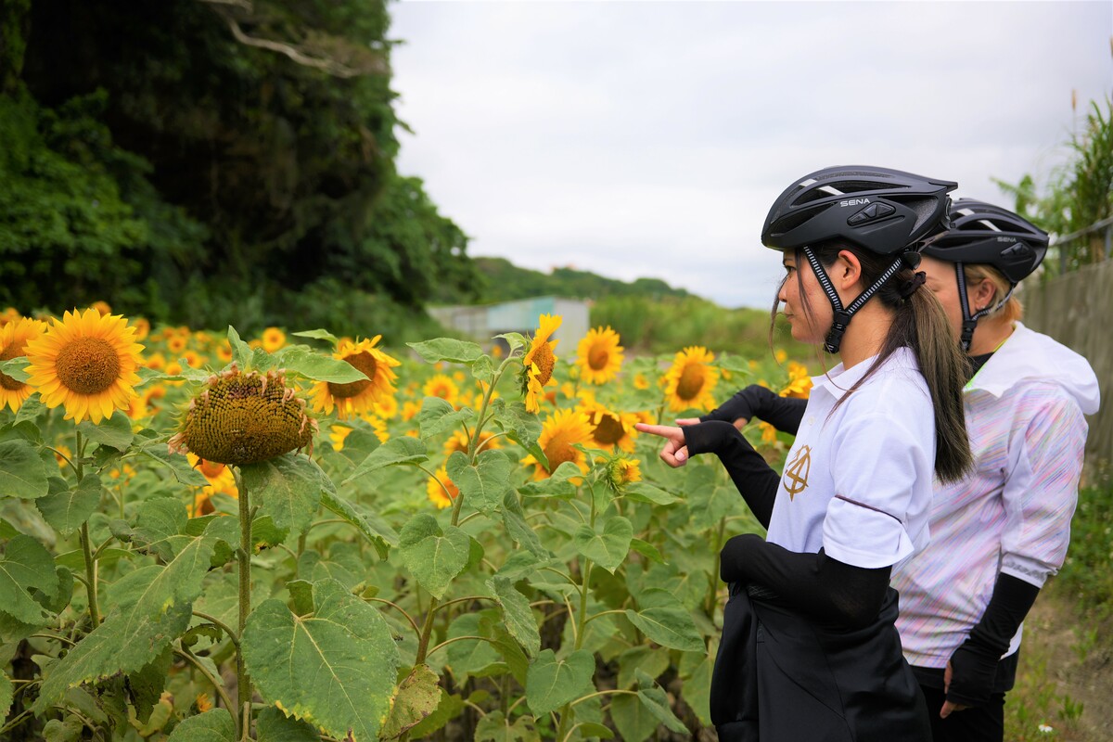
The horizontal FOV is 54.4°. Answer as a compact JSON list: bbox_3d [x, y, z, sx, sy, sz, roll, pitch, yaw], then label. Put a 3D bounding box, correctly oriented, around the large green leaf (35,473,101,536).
[{"bbox_3d":[-0.700,0.191,1.550,0.092,0.100,0.040,-1,-24,-10],"label":"large green leaf"}]

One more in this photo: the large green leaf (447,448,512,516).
[{"bbox_3d":[-0.130,0.190,1.840,0.105,0.120,0.040,-12,-22,-11],"label":"large green leaf"}]

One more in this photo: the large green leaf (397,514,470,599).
[{"bbox_3d":[-0.189,0.285,1.660,0.112,0.132,0.060,0,2,-3],"label":"large green leaf"}]

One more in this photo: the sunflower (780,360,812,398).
[{"bbox_3d":[0.709,0.039,3.150,0.160,0.160,0.065,0,15,6],"label":"sunflower"}]

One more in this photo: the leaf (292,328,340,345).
[{"bbox_3d":[-0.418,-0.059,1.870,0.090,0.028,0.055,6,2,-6],"label":"leaf"}]

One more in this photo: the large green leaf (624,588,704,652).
[{"bbox_3d":[0.208,0.480,2.080,0.170,0.050,0.110,30,45,5],"label":"large green leaf"}]

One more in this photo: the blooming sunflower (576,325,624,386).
[{"bbox_3d":[0.140,-0.046,3.500,0.175,0.175,0.060,-1,5,-30],"label":"blooming sunflower"}]

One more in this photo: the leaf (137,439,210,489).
[{"bbox_3d":[-0.537,0.130,1.520,0.102,0.068,0.070,-1,2,-17],"label":"leaf"}]

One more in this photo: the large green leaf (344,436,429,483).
[{"bbox_3d":[-0.283,0.149,1.800,0.145,0.040,0.080,-24,21,-18],"label":"large green leaf"}]

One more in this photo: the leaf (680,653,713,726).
[{"bbox_3d":[0.338,0.749,2.550,0.125,0.170,0.050,0,-18,-6],"label":"leaf"}]

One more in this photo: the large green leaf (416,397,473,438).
[{"bbox_3d":[-0.182,0.076,1.760,0.094,0.068,0.080,1,2,17],"label":"large green leaf"}]

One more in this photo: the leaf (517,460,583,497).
[{"bbox_3d":[-0.013,0.195,1.950,0.114,0.068,0.090,0,2,11],"label":"leaf"}]

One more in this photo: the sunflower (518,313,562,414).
[{"bbox_3d":[-0.029,-0.012,1.900,0.060,0.170,0.160,9,3,23],"label":"sunflower"}]

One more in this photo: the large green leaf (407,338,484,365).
[{"bbox_3d":[-0.192,-0.035,1.870,0.135,0.035,0.075,7,30,-6],"label":"large green leaf"}]

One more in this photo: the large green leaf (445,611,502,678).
[{"bbox_3d":[-0.178,0.612,2.400,0.130,0.150,0.060,0,2,3],"label":"large green leaf"}]

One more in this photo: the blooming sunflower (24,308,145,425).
[{"bbox_3d":[-0.767,-0.007,1.760,0.190,0.190,0.060,-1,2,-26],"label":"blooming sunflower"}]

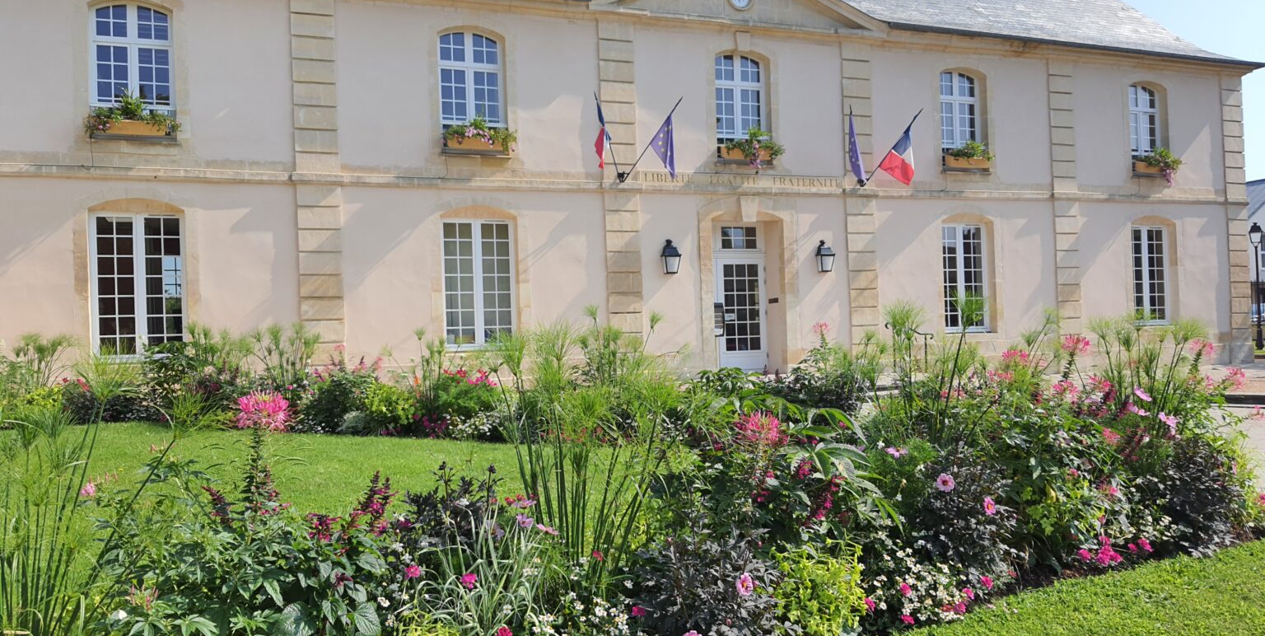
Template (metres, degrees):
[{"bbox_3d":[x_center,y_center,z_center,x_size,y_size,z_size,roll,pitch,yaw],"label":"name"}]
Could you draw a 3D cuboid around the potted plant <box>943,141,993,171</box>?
[{"bbox_3d":[6.807,-3.288,19.276,0.980,0.560,0.380,-1,-1,-19],"label":"potted plant"}]

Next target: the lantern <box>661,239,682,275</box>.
[{"bbox_3d":[0.702,-1.079,16.874,0.300,0.610,0.400,-1,-1,-19],"label":"lantern"}]

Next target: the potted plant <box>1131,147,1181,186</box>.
[{"bbox_3d":[11.528,-3.353,20.930,1.000,0.780,0.420,-1,-1,-19],"label":"potted plant"}]

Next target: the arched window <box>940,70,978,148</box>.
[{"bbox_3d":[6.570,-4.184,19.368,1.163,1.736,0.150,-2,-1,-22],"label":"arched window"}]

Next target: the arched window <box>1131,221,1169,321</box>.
[{"bbox_3d":[11.485,-0.978,21.133,1.220,2.200,0.150,-1,-1,-19],"label":"arched window"}]

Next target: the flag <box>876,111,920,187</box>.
[{"bbox_3d":[4.939,-3.147,17.588,0.780,1.341,0.250,-2,-1,27],"label":"flag"}]

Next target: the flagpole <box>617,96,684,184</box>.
[{"bbox_3d":[0.328,-3.038,16.376,1.270,1.330,0.300,-2,-1,32],"label":"flagpole"}]

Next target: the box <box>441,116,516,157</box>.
[{"bbox_3d":[-2.585,-3.050,15.982,1.170,0.630,0.420,-1,-1,-19],"label":"box"}]

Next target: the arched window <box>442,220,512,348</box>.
[{"bbox_3d":[-2.626,-0.606,16.184,1.240,2.180,0.150,-1,-1,-19],"label":"arched window"}]

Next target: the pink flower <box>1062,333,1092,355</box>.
[{"bbox_3d":[2.899,0.174,6.200,0.190,0.145,0.190,-2,-1,25],"label":"pink flower"}]

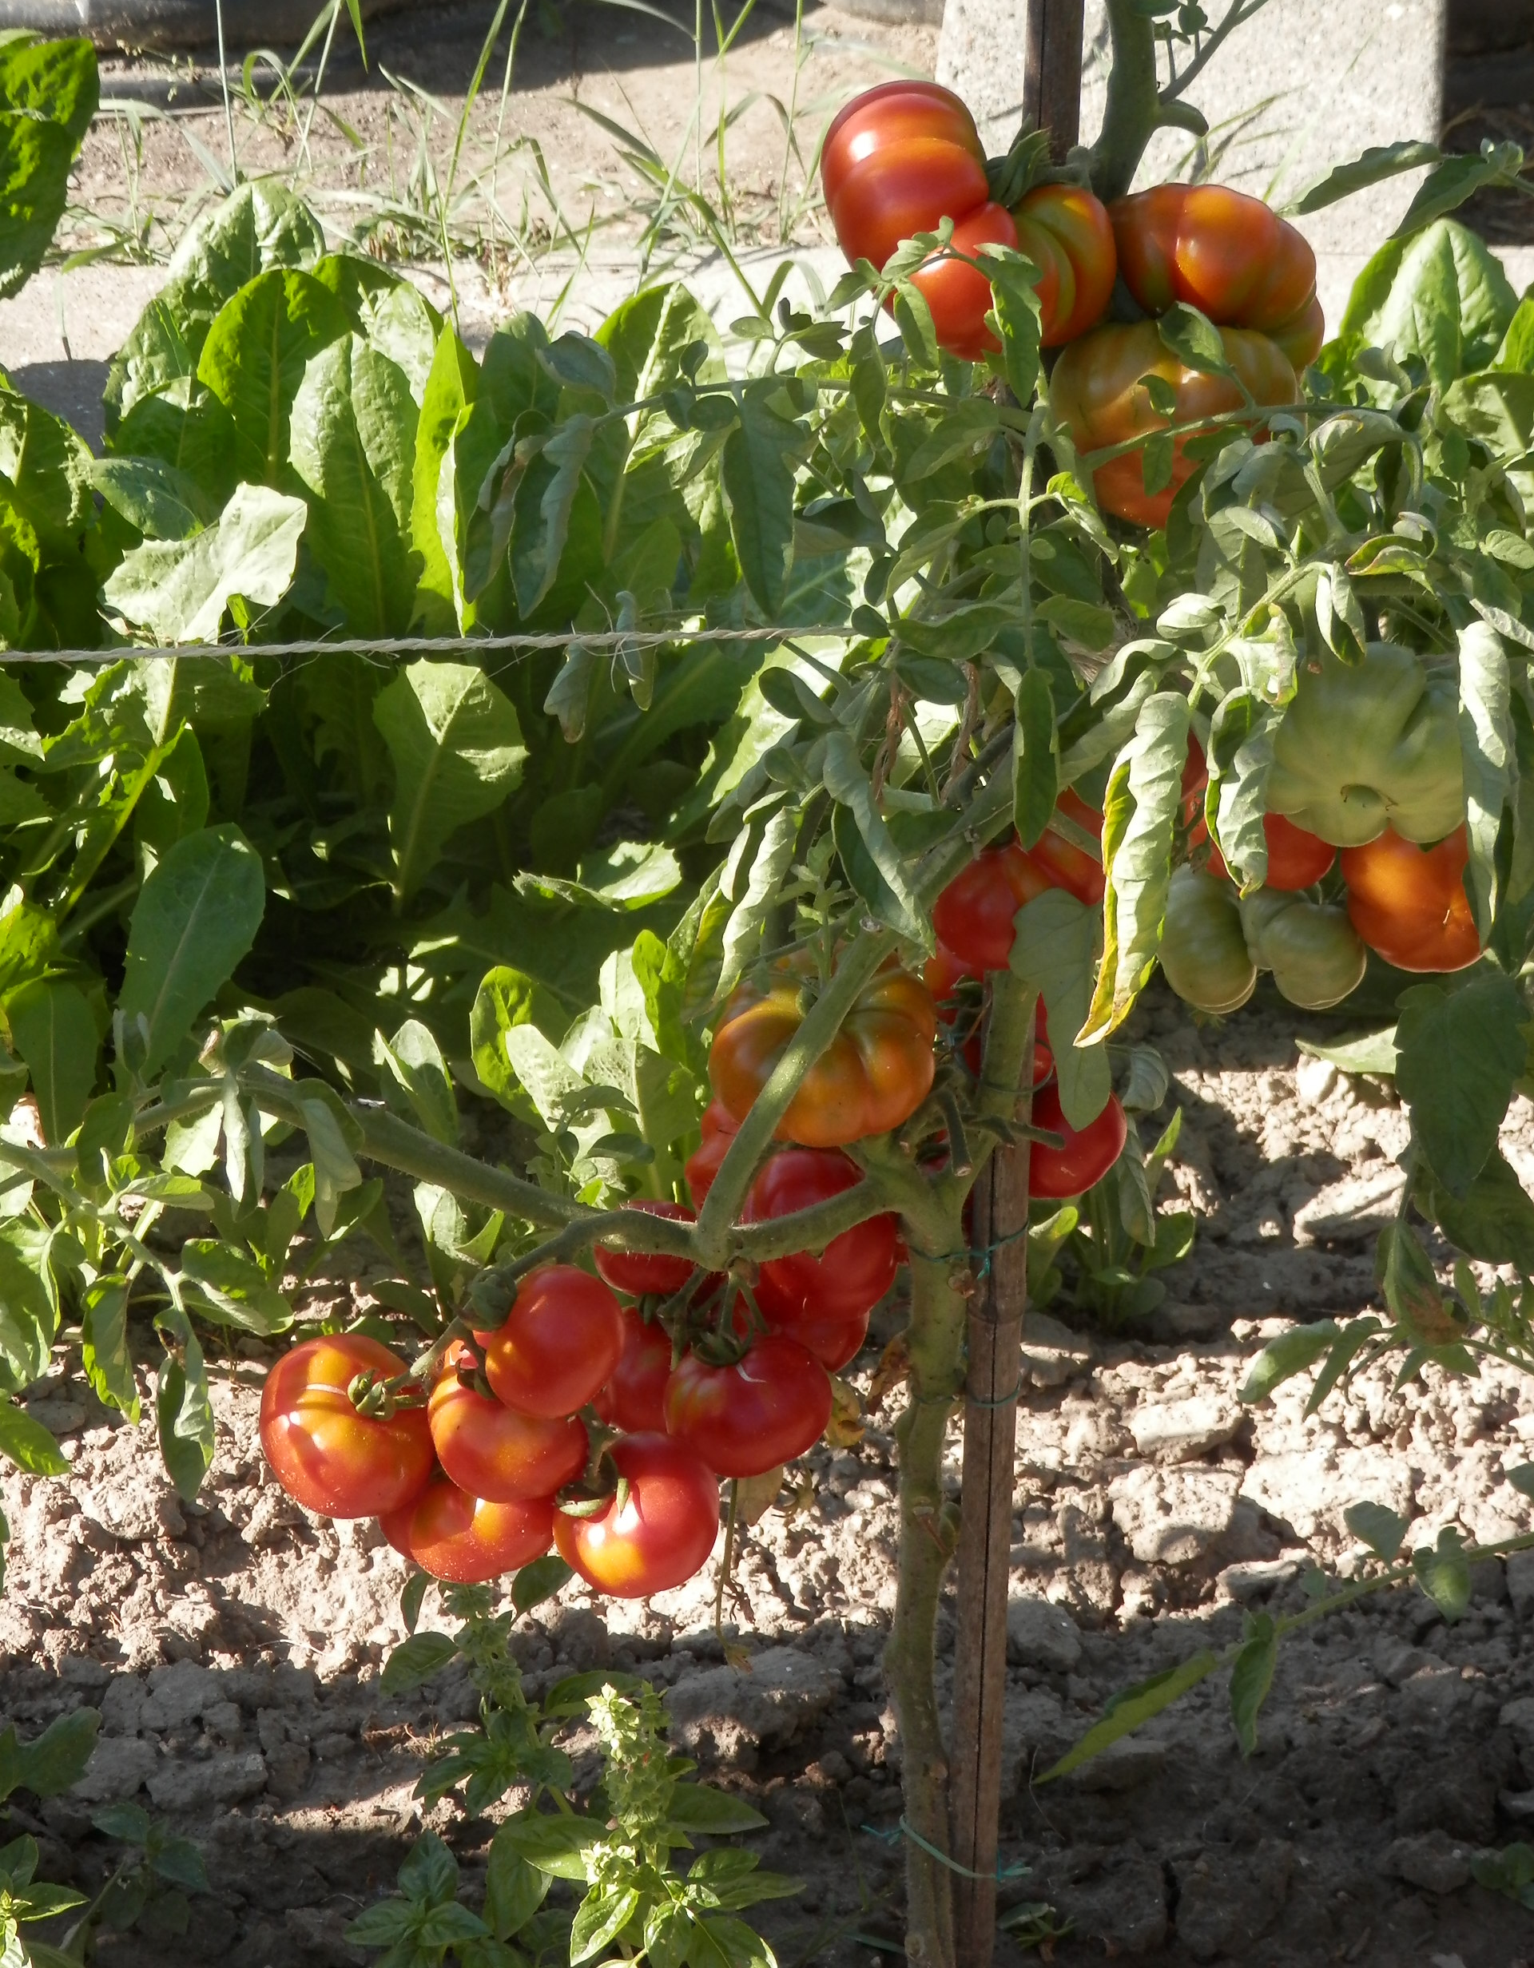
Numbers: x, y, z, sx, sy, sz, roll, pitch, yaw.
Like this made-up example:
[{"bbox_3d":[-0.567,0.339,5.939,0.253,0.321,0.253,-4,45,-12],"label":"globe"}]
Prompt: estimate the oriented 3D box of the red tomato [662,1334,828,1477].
[{"bbox_3d":[-0.008,0.172,1.912,0.068,0.057,0.068,0,25,0],"label":"red tomato"}]

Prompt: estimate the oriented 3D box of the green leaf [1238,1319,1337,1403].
[{"bbox_3d":[0.219,0.160,1.992,0.045,0.018,0.017,-35,65,-13],"label":"green leaf"}]

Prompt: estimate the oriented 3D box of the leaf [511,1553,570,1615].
[{"bbox_3d":[-0.095,0.253,1.988,0.018,0.013,0.034,33,52,18],"label":"leaf"}]

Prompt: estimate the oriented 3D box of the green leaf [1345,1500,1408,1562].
[{"bbox_3d":[0.254,0.228,1.970,0.026,0.022,0.016,0,34,0],"label":"green leaf"}]

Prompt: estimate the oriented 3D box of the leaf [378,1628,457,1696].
[{"bbox_3d":[-0.138,0.270,1.880,0.032,0.018,0.022,0,34,0],"label":"leaf"}]

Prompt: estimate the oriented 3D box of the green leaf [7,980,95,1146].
[{"bbox_3d":[-0.340,0.037,2.250,0.043,0.075,0.040,0,34,0],"label":"green leaf"}]

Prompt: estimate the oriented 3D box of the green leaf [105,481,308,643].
[{"bbox_3d":[-0.291,-0.219,2.450,0.080,0.030,0.100,26,62,9],"label":"green leaf"}]

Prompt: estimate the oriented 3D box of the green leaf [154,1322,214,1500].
[{"bbox_3d":[-0.226,0.165,1.830,0.024,0.070,0.025,0,34,0],"label":"green leaf"}]

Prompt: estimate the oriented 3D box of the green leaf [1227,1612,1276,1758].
[{"bbox_3d":[0.202,0.292,1.970,0.021,0.060,0.022,0,34,0],"label":"green leaf"}]

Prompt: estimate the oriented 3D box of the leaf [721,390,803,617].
[{"bbox_3d":[-0.002,-0.170,1.670,0.029,0.076,0.028,0,34,0],"label":"leaf"}]

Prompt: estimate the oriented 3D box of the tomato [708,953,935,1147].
[{"bbox_3d":[0.021,0.025,1.760,0.085,0.064,0.084,0,34,0],"label":"tomato"}]

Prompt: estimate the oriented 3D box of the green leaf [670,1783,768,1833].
[{"bbox_3d":[-0.019,0.326,1.870,0.042,0.013,0.018,0,34,0],"label":"green leaf"}]

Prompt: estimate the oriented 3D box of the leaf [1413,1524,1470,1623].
[{"bbox_3d":[0.284,0.249,1.986,0.021,0.038,0.014,-12,0,-4],"label":"leaf"}]

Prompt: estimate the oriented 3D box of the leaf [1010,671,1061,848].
[{"bbox_3d":[0.094,-0.080,1.660,0.018,0.062,0.020,0,34,0],"label":"leaf"}]

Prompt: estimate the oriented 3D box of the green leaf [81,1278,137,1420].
[{"bbox_3d":[-0.269,0.150,1.940,0.018,0.057,0.018,-8,10,0],"label":"green leaf"}]

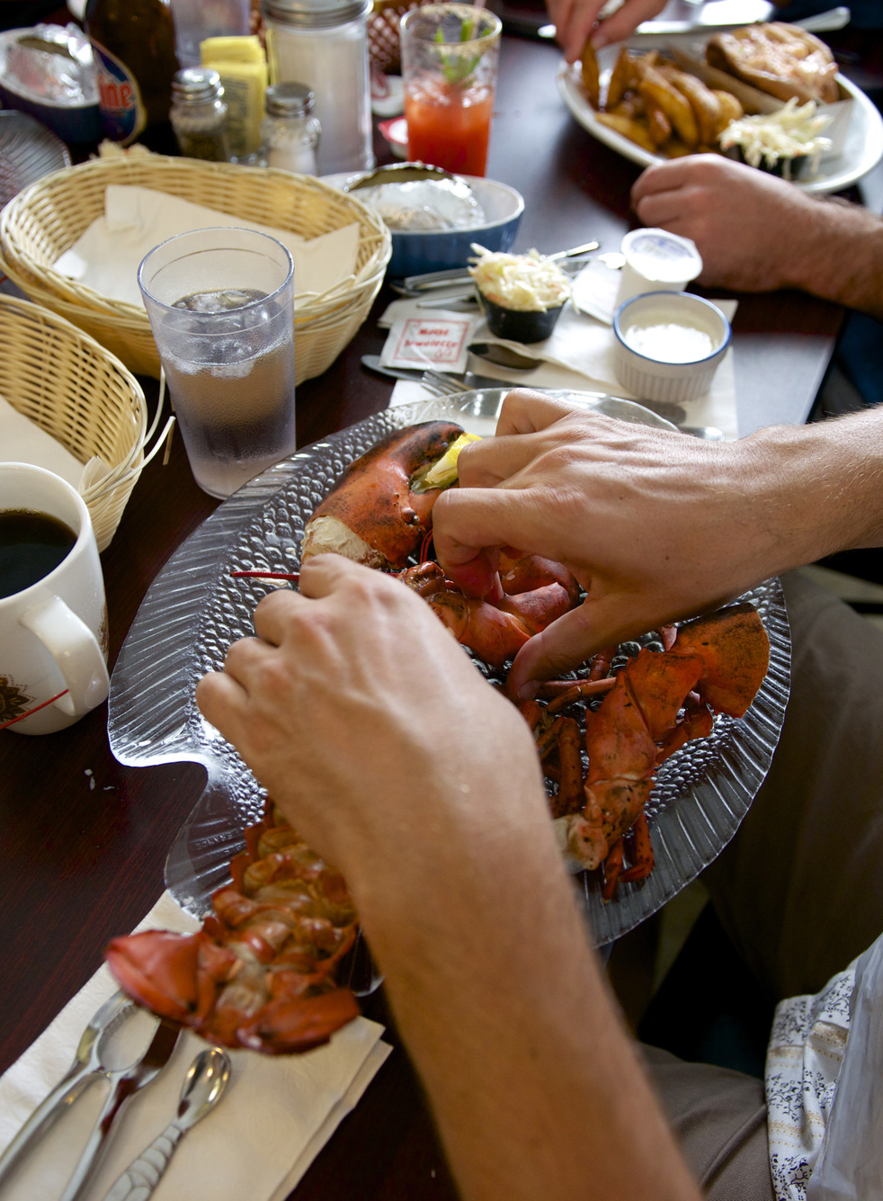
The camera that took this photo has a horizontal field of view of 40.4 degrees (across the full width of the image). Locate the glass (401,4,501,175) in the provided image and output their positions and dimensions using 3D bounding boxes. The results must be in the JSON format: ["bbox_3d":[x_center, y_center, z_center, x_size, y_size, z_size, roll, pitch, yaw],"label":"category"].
[{"bbox_3d":[0.006,-0.339,0.841,0.068,0.128,0.068,1,49,0],"label":"glass"}]

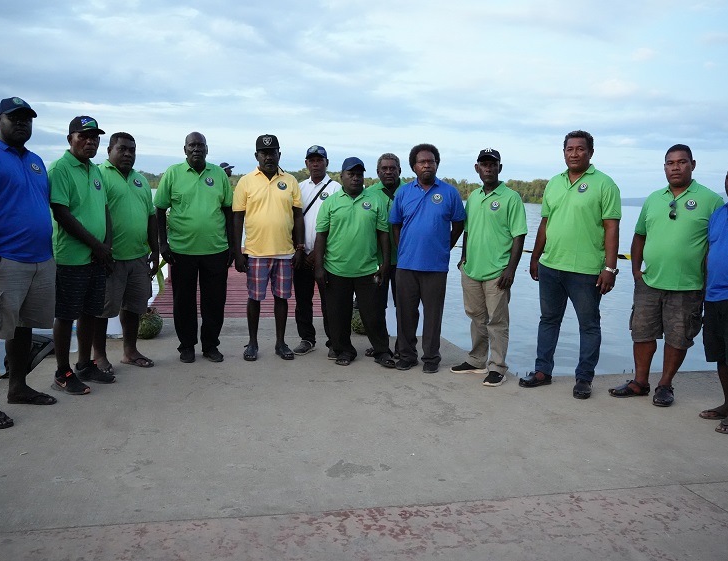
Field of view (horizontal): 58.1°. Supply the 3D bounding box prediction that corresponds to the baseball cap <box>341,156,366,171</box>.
[{"bbox_3d":[-0.079,-0.895,5.050,0.175,0.120,0.250,-1,8,-22],"label":"baseball cap"}]

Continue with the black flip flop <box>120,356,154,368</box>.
[{"bbox_3d":[-1.676,0.596,4.850,0.270,0.065,0.100,4,8,16],"label":"black flip flop"}]

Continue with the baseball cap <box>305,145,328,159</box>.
[{"bbox_3d":[-0.384,-1.042,5.320,0.175,0.120,0.250,2,7,0],"label":"baseball cap"}]

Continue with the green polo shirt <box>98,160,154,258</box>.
[{"bbox_3d":[-1.755,-0.505,4.690,0.540,0.710,0.320,-5,10,-44],"label":"green polo shirt"}]

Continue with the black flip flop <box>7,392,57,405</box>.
[{"bbox_3d":[-1.974,0.695,3.896,0.285,0.060,0.105,2,8,-3],"label":"black flip flop"}]

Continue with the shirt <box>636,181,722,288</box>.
[{"bbox_3d":[2.045,-0.304,4.277,0.569,0.702,0.380,6,8,30],"label":"shirt"}]

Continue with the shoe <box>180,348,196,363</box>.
[{"bbox_3d":[-1.373,0.555,5.103,0.105,0.105,0.290,1,7,-7],"label":"shoe"}]

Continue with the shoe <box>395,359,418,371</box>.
[{"bbox_3d":[0.385,0.607,4.986,0.105,0.100,0.285,8,9,38],"label":"shoe"}]

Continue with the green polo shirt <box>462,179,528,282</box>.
[{"bbox_3d":[0.948,-0.353,4.717,0.480,0.690,0.290,8,10,39],"label":"green polo shirt"}]

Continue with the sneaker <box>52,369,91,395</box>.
[{"bbox_3d":[-1.878,0.650,4.196,0.295,0.110,0.105,5,8,21],"label":"sneaker"}]

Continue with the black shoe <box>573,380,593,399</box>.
[{"bbox_3d":[1.501,0.721,4.485,0.110,0.110,0.290,6,8,25],"label":"black shoe"}]

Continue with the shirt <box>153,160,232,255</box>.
[{"bbox_3d":[-1.306,-0.561,5.000,0.580,0.710,0.320,-2,8,-27],"label":"shirt"}]

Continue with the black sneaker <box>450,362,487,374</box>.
[{"bbox_3d":[0.814,0.651,5.014,0.295,0.105,0.105,1,7,-7],"label":"black sneaker"}]

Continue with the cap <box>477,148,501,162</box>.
[{"bbox_3d":[0.869,-0.869,4.521,0.171,0.115,0.260,3,7,10],"label":"cap"}]

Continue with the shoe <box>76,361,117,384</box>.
[{"bbox_3d":[-1.795,0.611,4.375,0.285,0.115,0.105,3,8,8],"label":"shoe"}]

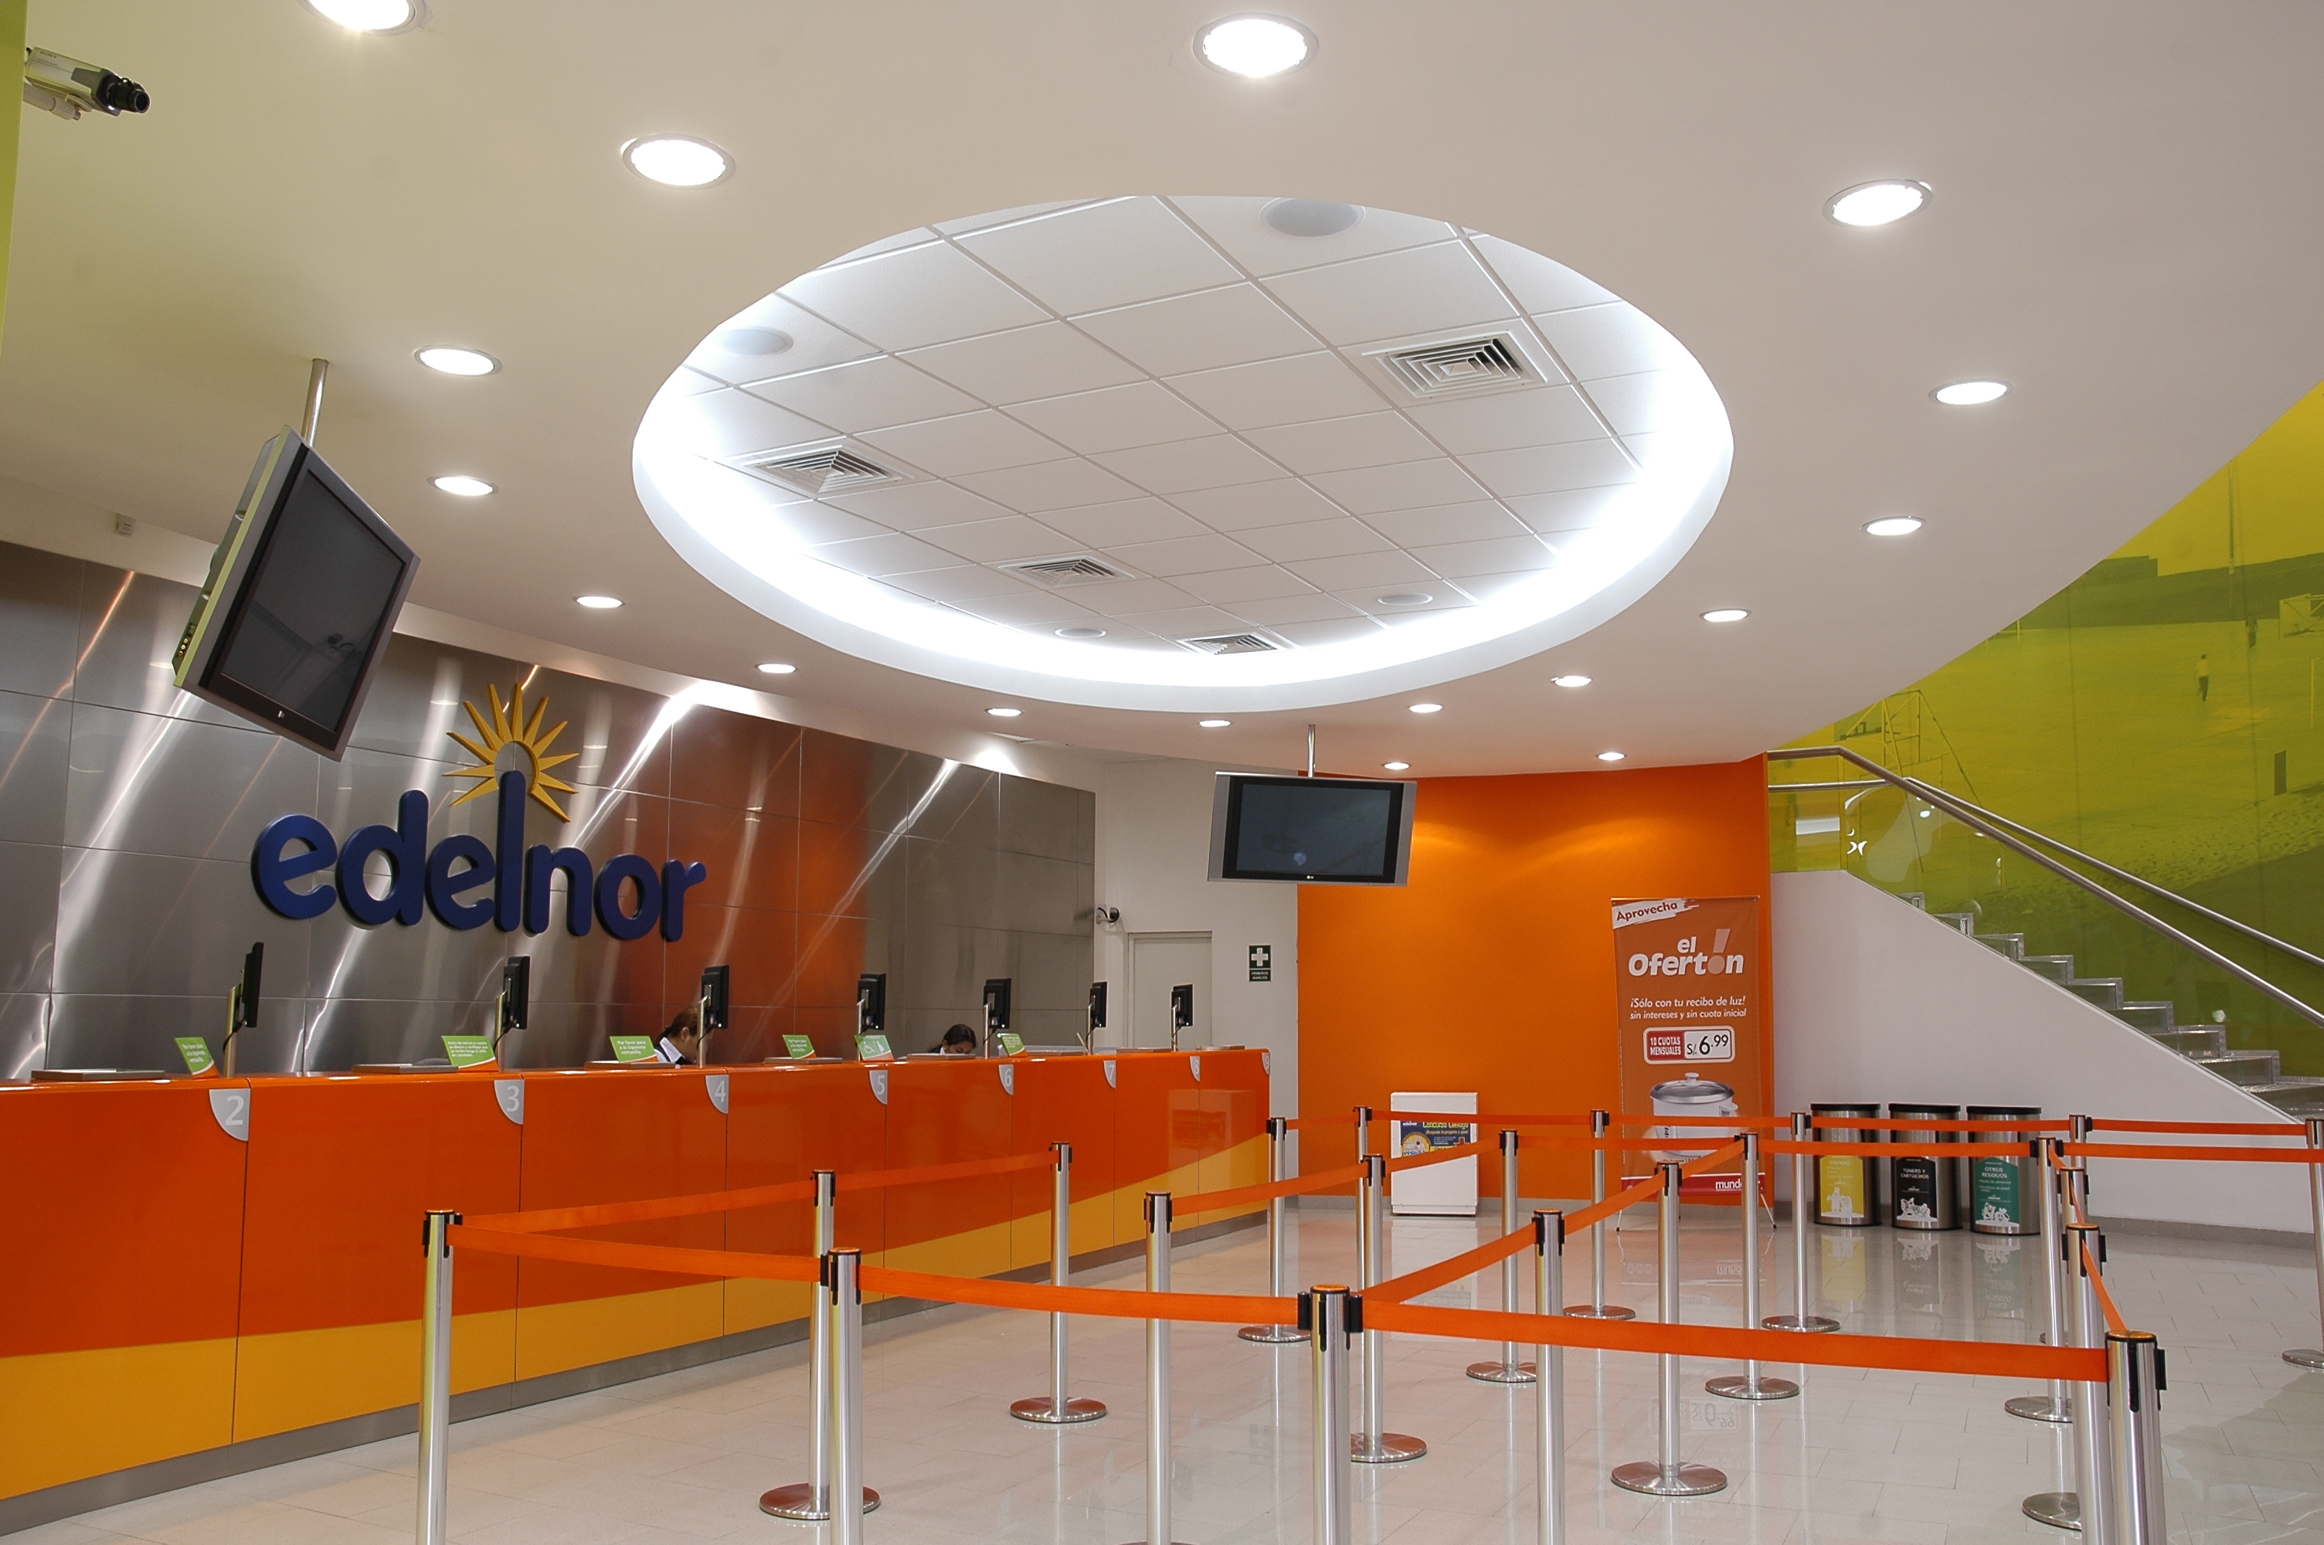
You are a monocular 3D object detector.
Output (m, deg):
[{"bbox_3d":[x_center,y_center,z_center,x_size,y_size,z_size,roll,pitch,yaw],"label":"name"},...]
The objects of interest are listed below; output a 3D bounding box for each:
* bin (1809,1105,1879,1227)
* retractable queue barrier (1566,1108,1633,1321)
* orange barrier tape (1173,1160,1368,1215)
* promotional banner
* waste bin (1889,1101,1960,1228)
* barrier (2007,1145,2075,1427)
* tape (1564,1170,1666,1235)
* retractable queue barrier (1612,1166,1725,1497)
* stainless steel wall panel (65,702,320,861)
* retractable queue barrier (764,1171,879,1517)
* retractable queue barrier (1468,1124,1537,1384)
[{"bbox_3d":[4.614,2.647,11.755,0.455,0.805,0.450,-5,-9,32],"label":"bin"},{"bbox_3d":[2.203,2.214,8.761,0.356,0.990,0.356,-4,-9,27],"label":"retractable queue barrier"},{"bbox_3d":[0.373,1.272,5.342,0.015,0.057,1.542,-4,-9,27],"label":"orange barrier tape"},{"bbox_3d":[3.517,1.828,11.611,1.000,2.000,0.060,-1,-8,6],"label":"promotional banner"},{"bbox_3d":[5.421,2.802,12.409,0.470,0.856,0.455,-6,-10,35],"label":"waste bin"},{"bbox_3d":[3.189,1.800,6.247,0.348,0.957,0.348,-4,-8,26],"label":"barrier"},{"bbox_3d":[1.290,1.204,4.896,0.015,0.057,1.601,-4,-9,25],"label":"tape"},{"bbox_3d":[1.631,1.752,5.582,0.356,0.990,0.356,-4,-9,27],"label":"retractable queue barrier"},{"bbox_3d":[-4.364,0.086,7.897,0.030,0.618,1.185,-4,-9,27],"label":"stainless steel wall panel"},{"bbox_3d":[-1.002,1.677,5.181,0.348,0.957,0.348,1,-8,-11],"label":"retractable queue barrier"},{"bbox_3d":[1.397,1.934,7.025,0.348,0.957,0.348,-1,-8,11],"label":"retractable queue barrier"}]

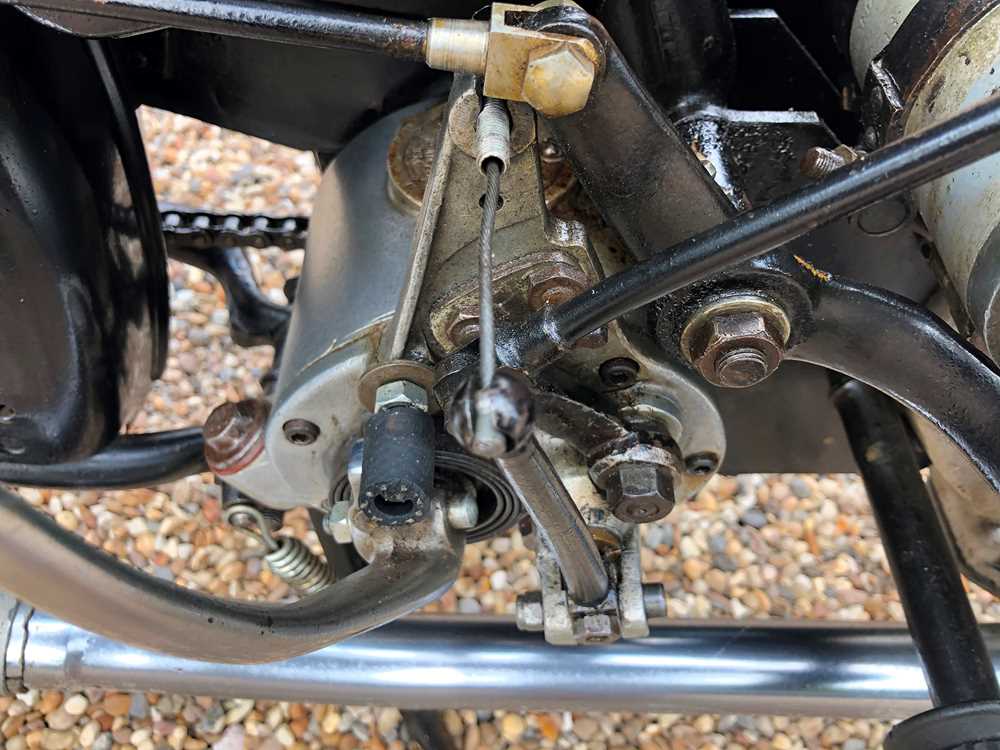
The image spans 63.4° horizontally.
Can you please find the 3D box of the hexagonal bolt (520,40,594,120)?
[{"bbox_3d":[0.012,-0.063,0.172,0.014,0.016,0.005,5,53,-6],"label":"hexagonal bolt"}]

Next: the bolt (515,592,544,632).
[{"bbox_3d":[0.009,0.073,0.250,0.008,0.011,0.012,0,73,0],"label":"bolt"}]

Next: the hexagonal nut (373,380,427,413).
[{"bbox_3d":[-0.028,0.009,0.226,0.014,0.016,0.005,3,49,-2],"label":"hexagonal nut"}]

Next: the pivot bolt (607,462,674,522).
[{"bbox_3d":[0.039,0.033,0.225,0.018,0.016,0.009,0,53,0],"label":"pivot bolt"}]

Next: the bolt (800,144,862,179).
[{"bbox_3d":[0.097,-0.060,0.235,0.018,0.011,0.011,16,52,-14],"label":"bolt"}]

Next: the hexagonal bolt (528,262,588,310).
[{"bbox_3d":[0.015,-0.022,0.205,0.015,0.017,0.006,0,53,0],"label":"hexagonal bolt"}]

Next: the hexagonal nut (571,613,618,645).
[{"bbox_3d":[0.030,0.077,0.247,0.015,0.013,0.006,0,53,0],"label":"hexagonal nut"}]

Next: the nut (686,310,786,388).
[{"bbox_3d":[0.064,-0.007,0.216,0.024,0.020,0.011,0,53,0],"label":"nut"}]

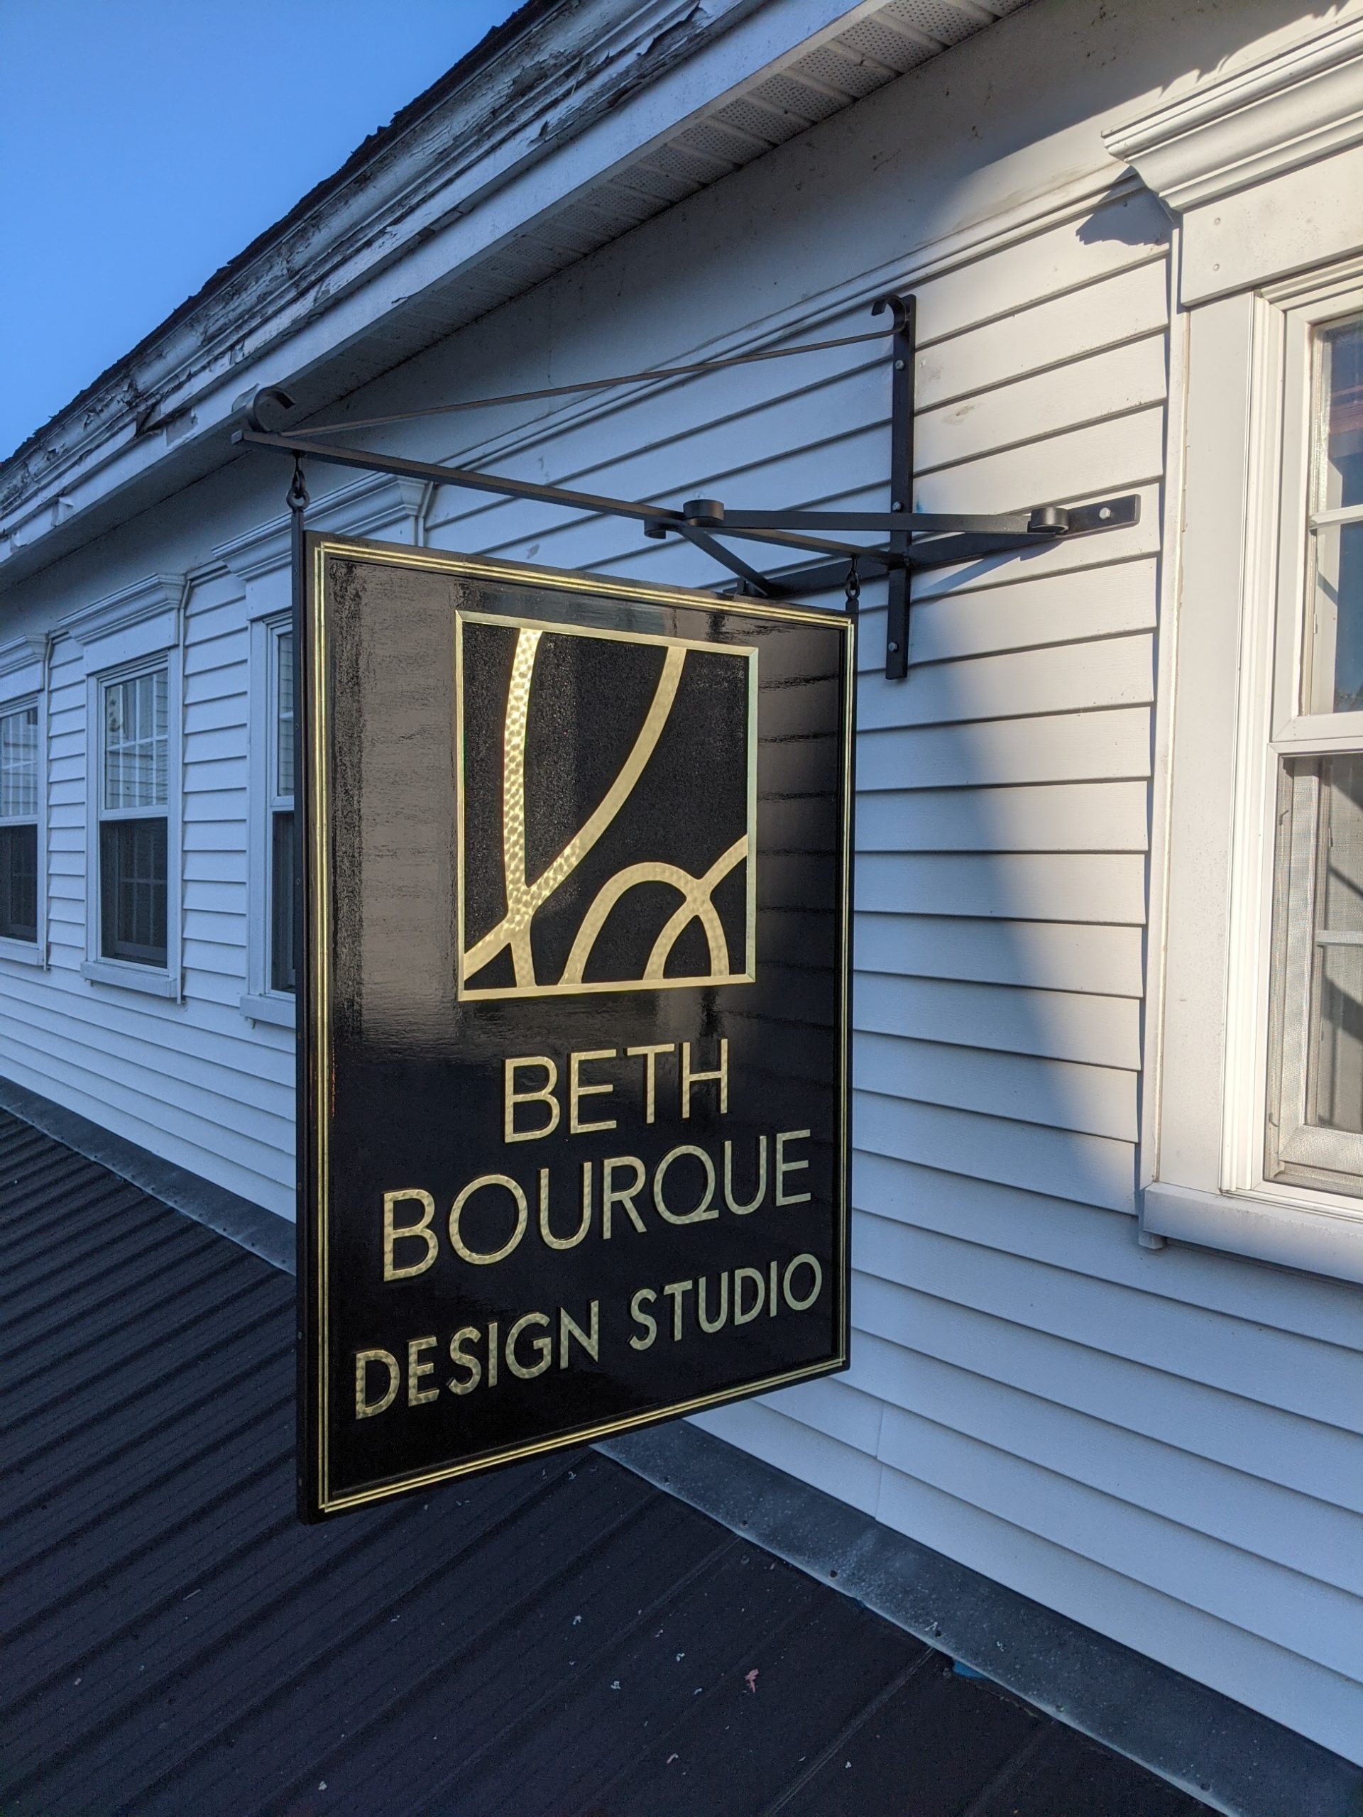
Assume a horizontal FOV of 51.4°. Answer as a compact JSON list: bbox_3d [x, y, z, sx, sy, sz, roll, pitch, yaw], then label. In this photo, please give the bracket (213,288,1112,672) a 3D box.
[{"bbox_3d":[-0.079,-0.674,1.979,1.116,0.612,0.910,-1,3,-38],"label":"bracket"}]

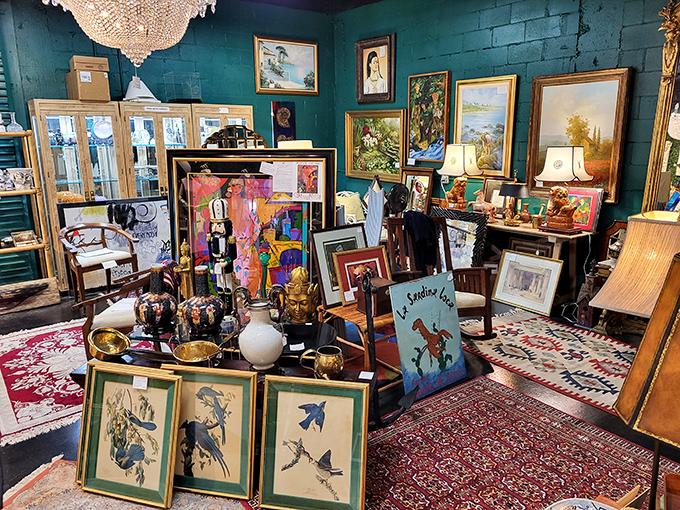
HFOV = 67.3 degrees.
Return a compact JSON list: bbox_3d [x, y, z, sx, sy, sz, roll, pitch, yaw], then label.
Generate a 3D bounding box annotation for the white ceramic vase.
[{"bbox_3d":[-0.357,0.362,2.331,0.208,0.319,0.208,2,13,11],"label":"white ceramic vase"}]

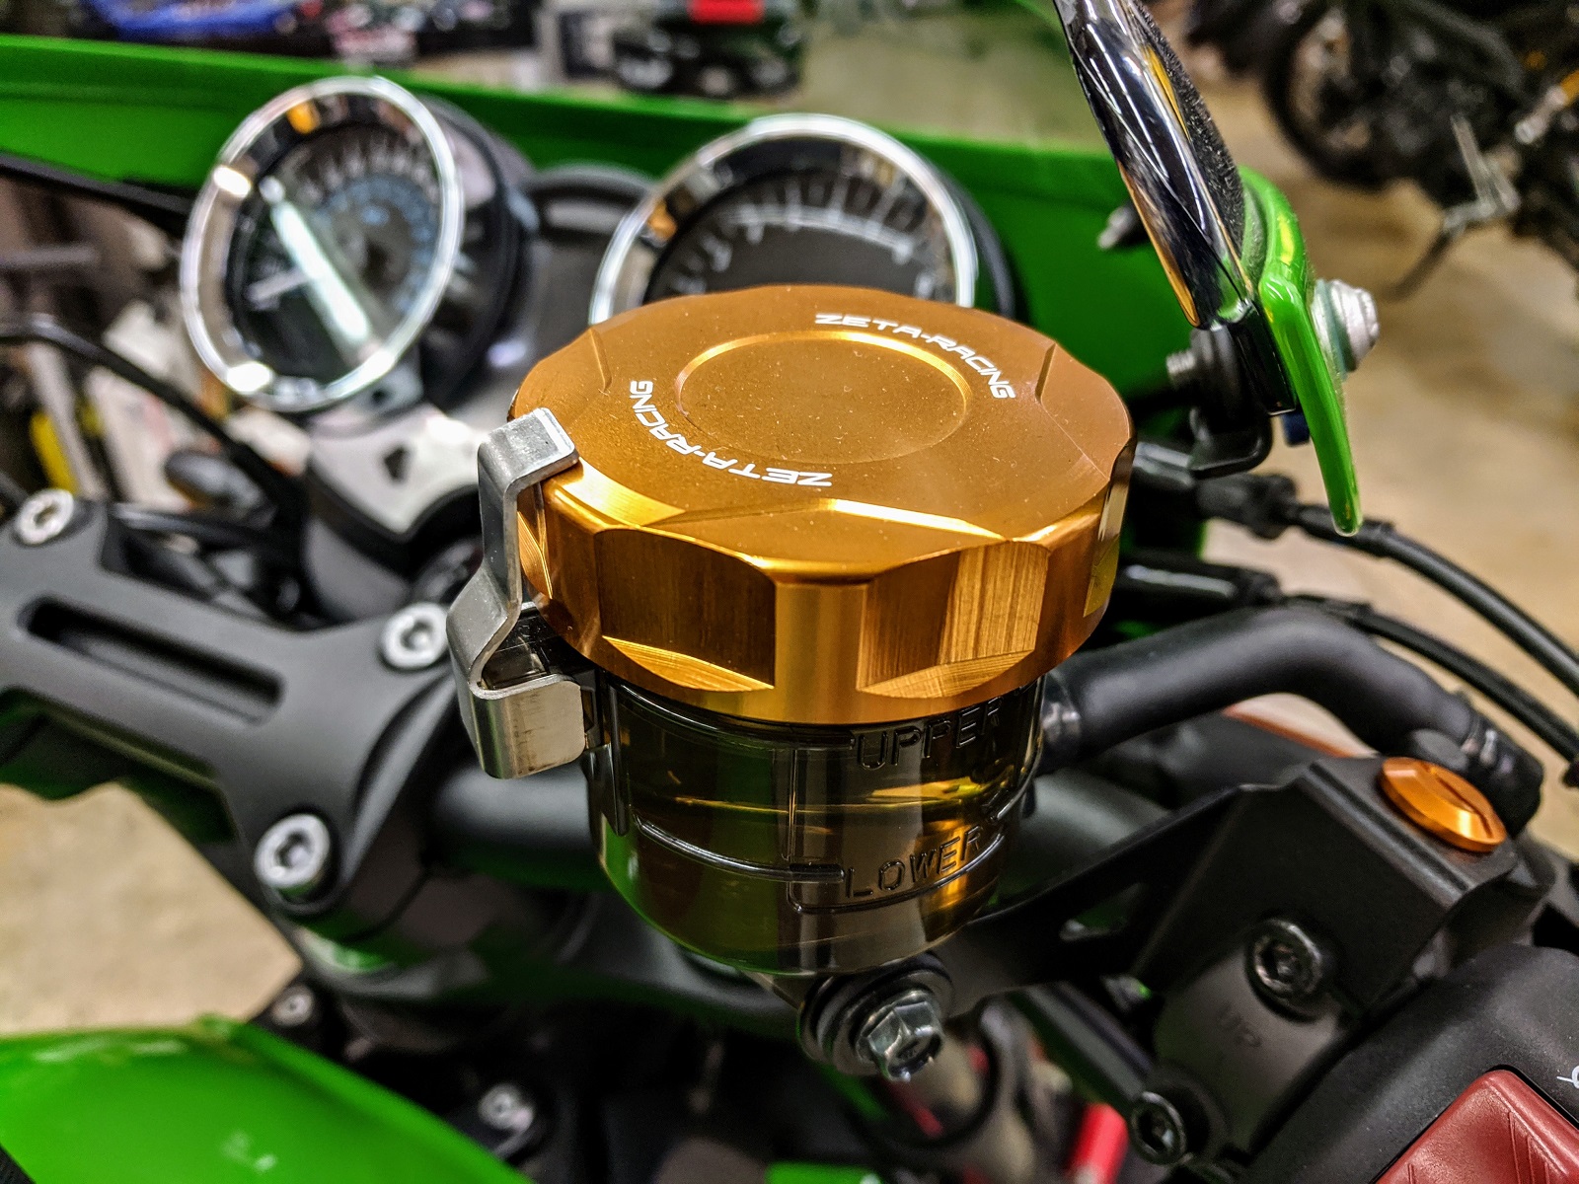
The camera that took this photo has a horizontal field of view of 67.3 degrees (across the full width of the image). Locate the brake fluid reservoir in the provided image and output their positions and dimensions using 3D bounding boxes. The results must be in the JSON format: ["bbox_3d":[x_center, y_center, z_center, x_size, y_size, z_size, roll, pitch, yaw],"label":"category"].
[{"bbox_3d":[-0.001,0.004,0.131,0.069,0.057,0.061,-17,39,-26],"label":"brake fluid reservoir"}]

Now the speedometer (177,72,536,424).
[{"bbox_3d":[-0.124,-0.096,0.352,0.096,0.096,0.050,15,0,19],"label":"speedometer"}]

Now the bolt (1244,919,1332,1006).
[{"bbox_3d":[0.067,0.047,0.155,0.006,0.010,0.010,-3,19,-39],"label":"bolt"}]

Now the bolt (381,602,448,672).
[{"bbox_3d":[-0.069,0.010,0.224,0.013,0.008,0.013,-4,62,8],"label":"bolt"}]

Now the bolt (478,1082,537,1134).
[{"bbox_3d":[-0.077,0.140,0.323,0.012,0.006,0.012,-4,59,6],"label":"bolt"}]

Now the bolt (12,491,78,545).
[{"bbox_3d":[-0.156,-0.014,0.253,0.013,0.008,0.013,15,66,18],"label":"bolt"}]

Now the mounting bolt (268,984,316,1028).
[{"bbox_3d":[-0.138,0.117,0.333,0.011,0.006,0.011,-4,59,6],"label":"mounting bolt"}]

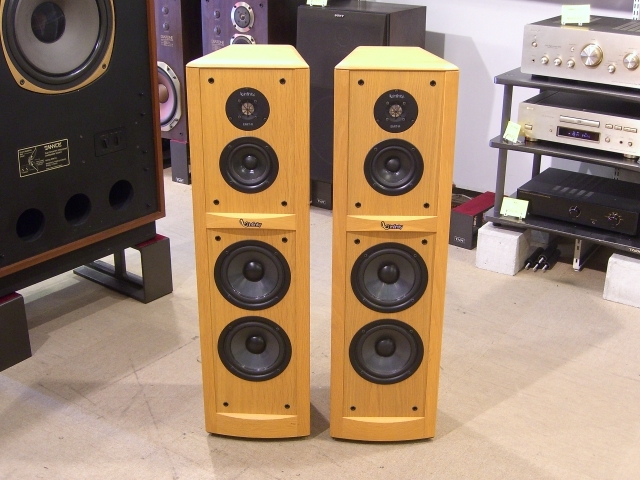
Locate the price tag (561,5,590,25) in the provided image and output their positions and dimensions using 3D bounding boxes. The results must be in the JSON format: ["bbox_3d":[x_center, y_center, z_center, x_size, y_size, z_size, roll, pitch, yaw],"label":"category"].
[{"bbox_3d":[0.883,-0.776,2.935,0.101,0.064,0.012,-4,10,-11],"label":"price tag"}]

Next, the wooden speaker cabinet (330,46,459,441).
[{"bbox_3d":[0.167,0.026,2.147,0.272,0.974,0.285,1,23,1],"label":"wooden speaker cabinet"}]

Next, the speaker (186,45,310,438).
[{"bbox_3d":[-0.155,0.021,2.155,0.272,0.974,0.285,1,23,2],"label":"speaker"}]

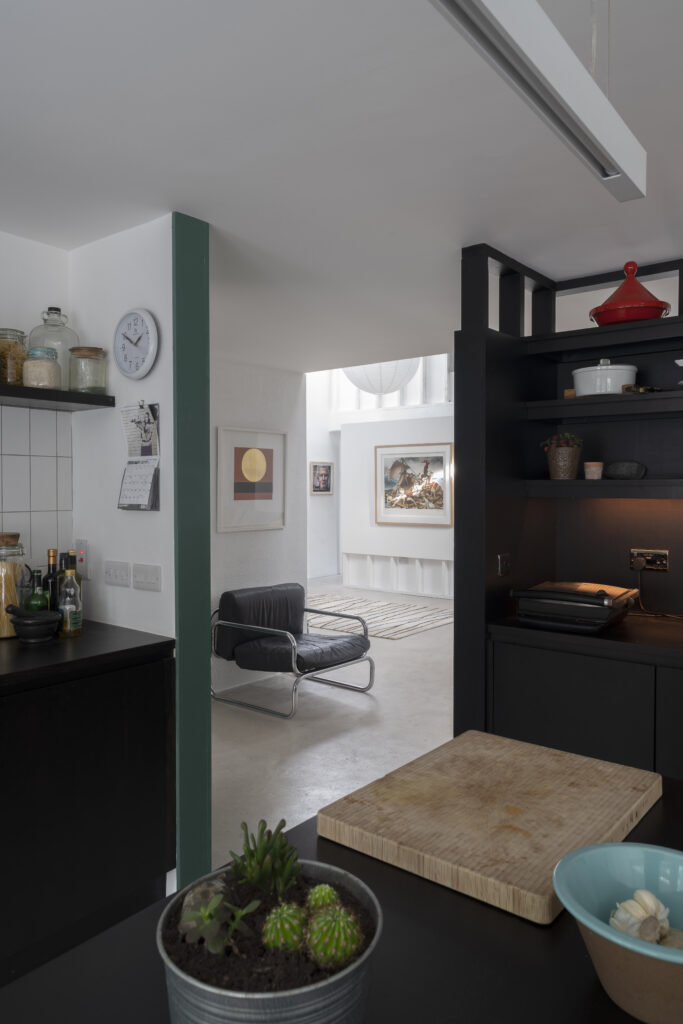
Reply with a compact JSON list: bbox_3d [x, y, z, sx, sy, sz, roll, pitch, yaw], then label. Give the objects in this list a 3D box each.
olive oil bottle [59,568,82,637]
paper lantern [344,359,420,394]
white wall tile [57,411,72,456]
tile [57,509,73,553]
[{"bbox_3d":[-0.902,0.300,2.268,0.060,0.218,0.061,1,2,38],"label":"olive oil bottle"},{"bbox_3d":[0.392,-1.574,6.850,0.800,0.780,0.800,2,2,38],"label":"paper lantern"},{"bbox_3d":[-1.039,-0.293,2.552,0.010,0.178,0.061,2,2,38],"label":"white wall tile"},{"bbox_3d":[-1.039,0.099,2.566,0.010,0.200,0.061,2,2,38],"label":"tile"}]

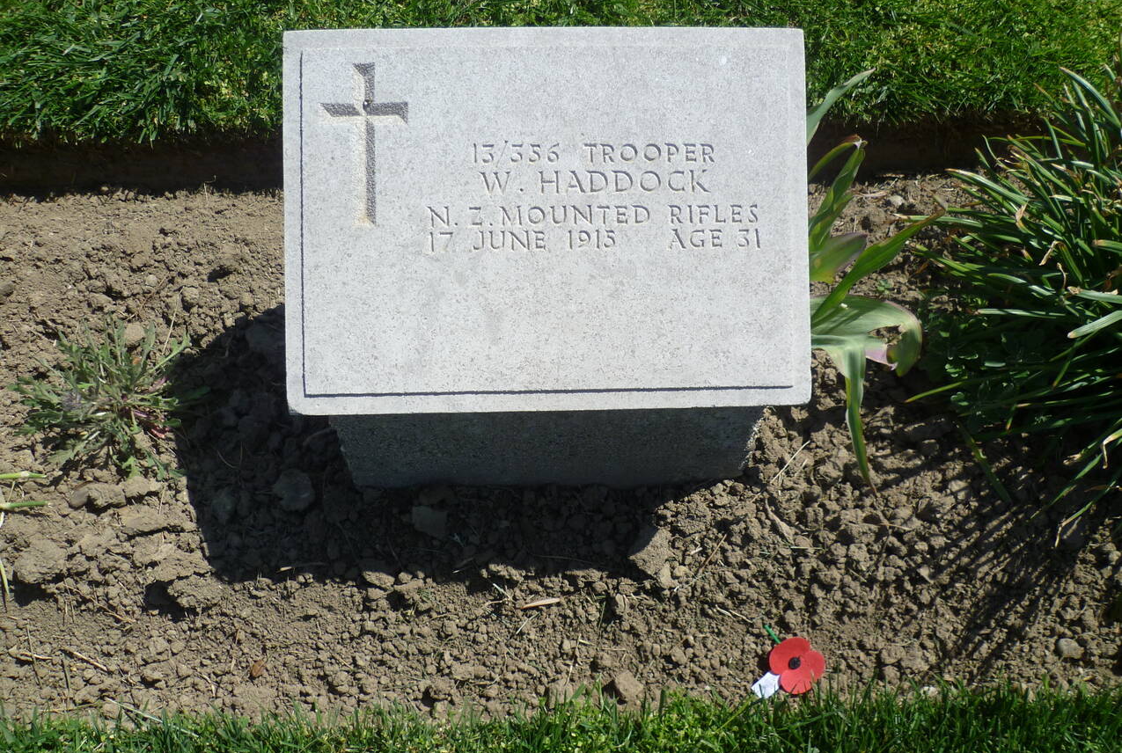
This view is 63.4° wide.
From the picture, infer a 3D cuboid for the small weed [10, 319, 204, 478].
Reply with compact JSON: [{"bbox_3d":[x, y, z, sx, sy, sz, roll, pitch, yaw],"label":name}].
[{"bbox_3d":[-0.608,0.029,1.215,0.240,0.075,0.225,-1,54,-2],"label":"small weed"}]

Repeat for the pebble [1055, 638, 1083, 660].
[{"bbox_3d":[0.599,0.322,1.071,0.031,0.018,0.023,-1,54,-2],"label":"pebble"}]

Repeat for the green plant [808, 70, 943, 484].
[{"bbox_3d":[0.366,-0.130,1.177,0.220,0.360,0.370,-1,54,-2],"label":"green plant"}]

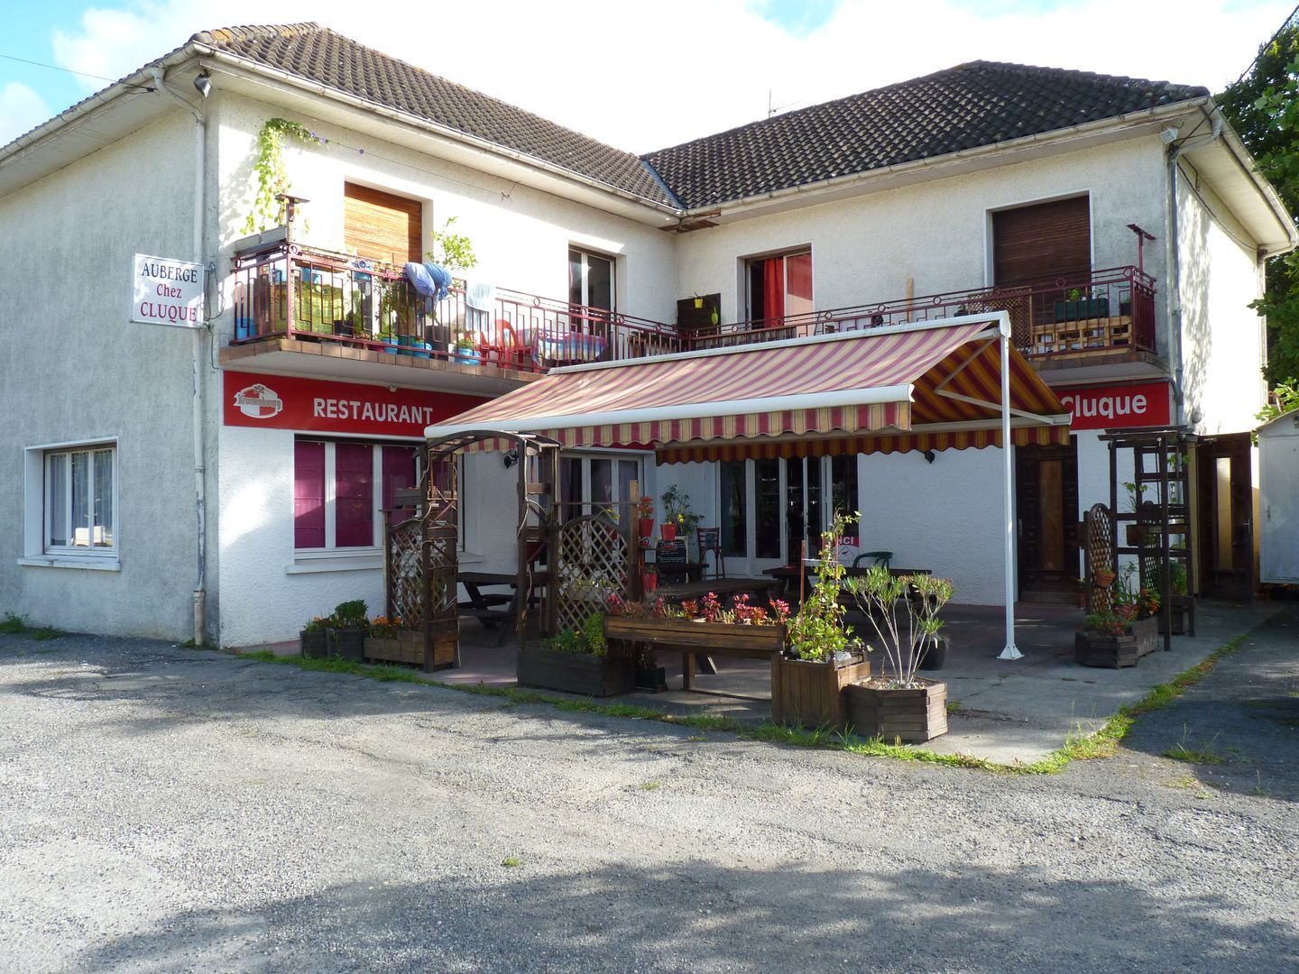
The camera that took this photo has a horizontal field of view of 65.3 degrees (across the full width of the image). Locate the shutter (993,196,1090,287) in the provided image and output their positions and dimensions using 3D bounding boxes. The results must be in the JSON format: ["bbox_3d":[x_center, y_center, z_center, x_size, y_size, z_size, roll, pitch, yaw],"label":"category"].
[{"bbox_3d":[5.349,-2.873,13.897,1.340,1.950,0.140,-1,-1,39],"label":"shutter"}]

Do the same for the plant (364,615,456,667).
[{"bbox_3d":[-2.214,1.444,9.496,0.880,0.450,0.380,-1,-1,39],"label":"plant"}]

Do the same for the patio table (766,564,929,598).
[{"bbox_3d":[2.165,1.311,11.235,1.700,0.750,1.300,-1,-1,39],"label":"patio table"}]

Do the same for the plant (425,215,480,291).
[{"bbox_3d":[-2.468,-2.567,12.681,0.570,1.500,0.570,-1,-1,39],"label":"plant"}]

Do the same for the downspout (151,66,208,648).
[{"bbox_3d":[-4.942,-1.333,10.626,0.110,6.080,0.590,-1,-1,39],"label":"downspout"}]

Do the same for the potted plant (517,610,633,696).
[{"bbox_3d":[-0.602,1.313,8.217,0.970,0.650,0.390,-1,-1,39],"label":"potted plant"}]

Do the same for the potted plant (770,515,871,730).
[{"bbox_3d":[1.113,0.855,6.619,0.490,1.369,0.470,-2,-2,37],"label":"potted plant"}]

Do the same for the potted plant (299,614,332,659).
[{"bbox_3d":[-3.398,1.508,10.360,0.360,0.450,0.360,0,-1,-21],"label":"potted plant"}]

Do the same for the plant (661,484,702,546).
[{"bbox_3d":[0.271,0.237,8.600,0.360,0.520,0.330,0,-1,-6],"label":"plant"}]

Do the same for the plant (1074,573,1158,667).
[{"bbox_3d":[4.314,1.200,9.420,0.500,0.820,1.130,-1,-1,39],"label":"plant"}]

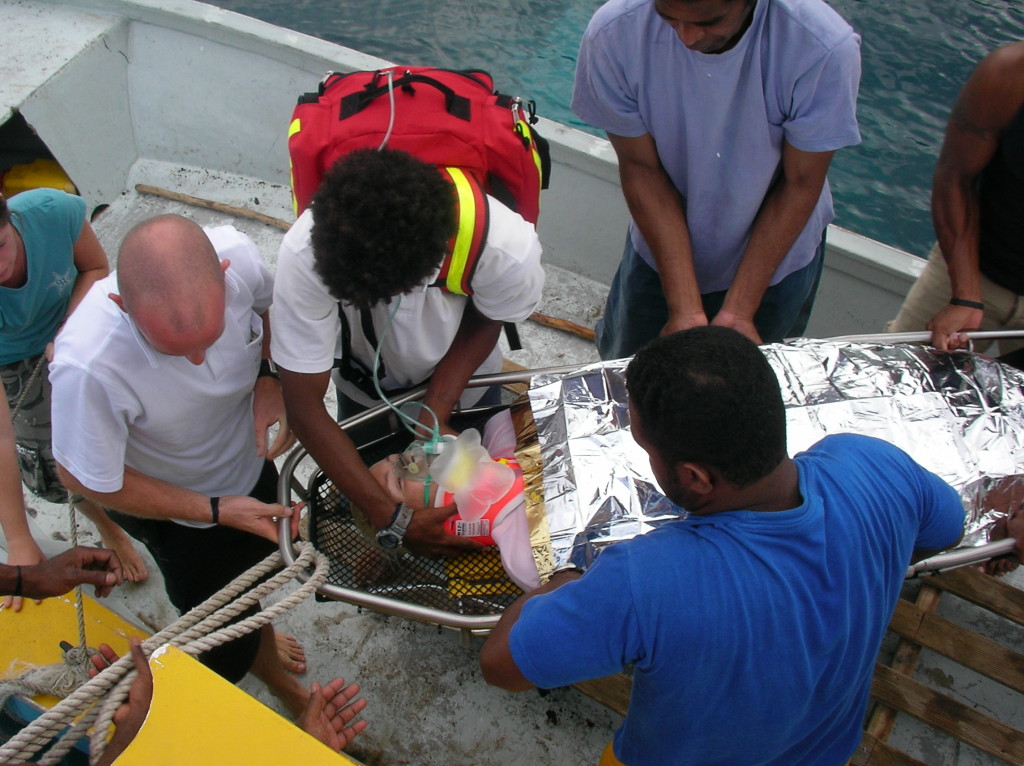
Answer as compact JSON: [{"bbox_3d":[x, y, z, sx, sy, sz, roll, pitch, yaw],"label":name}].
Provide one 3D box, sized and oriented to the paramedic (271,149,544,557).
[{"bbox_3d":[-0.178,0.113,2.462,0.510,1.570,0.740,0,43,-1],"label":"paramedic"}]

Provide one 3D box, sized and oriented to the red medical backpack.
[{"bbox_3d":[-0.171,-0.411,2.247,0.490,0.490,0.240,0,72,-1],"label":"red medical backpack"}]

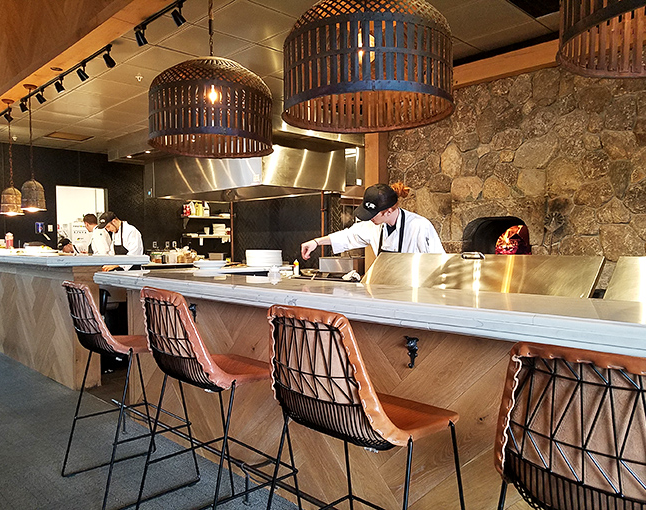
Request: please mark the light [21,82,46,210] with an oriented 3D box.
[{"bbox_3d":[-3.152,-1.143,5.537,0.280,1.340,0.280,1,3,44],"label":"light"}]

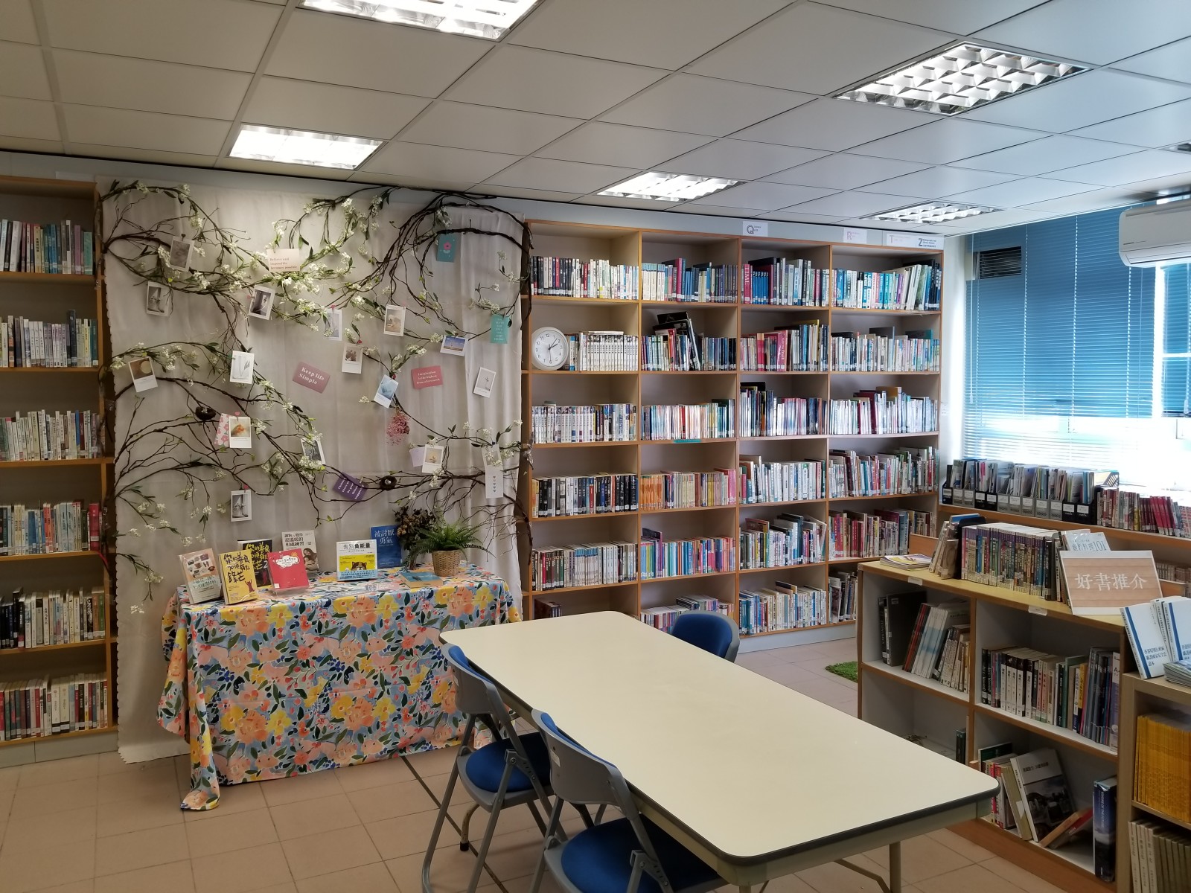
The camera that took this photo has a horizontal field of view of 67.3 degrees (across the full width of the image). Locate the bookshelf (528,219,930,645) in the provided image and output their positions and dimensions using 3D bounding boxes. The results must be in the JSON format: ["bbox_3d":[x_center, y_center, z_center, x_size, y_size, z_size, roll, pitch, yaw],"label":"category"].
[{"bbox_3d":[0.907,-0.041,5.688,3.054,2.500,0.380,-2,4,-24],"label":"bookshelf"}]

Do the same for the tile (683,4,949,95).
[{"bbox_3d":[0.674,-1.201,2.749,0.600,0.016,0.600,-3,5,-27],"label":"tile"}]

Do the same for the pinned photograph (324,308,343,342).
[{"bbox_3d":[-1.289,-0.599,4.390,0.088,0.149,0.004,0,4,-26],"label":"pinned photograph"}]

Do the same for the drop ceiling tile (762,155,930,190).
[{"bbox_3d":[1.201,-1.318,4.303,0.590,0.018,0.590,-2,4,-24],"label":"drop ceiling tile"}]

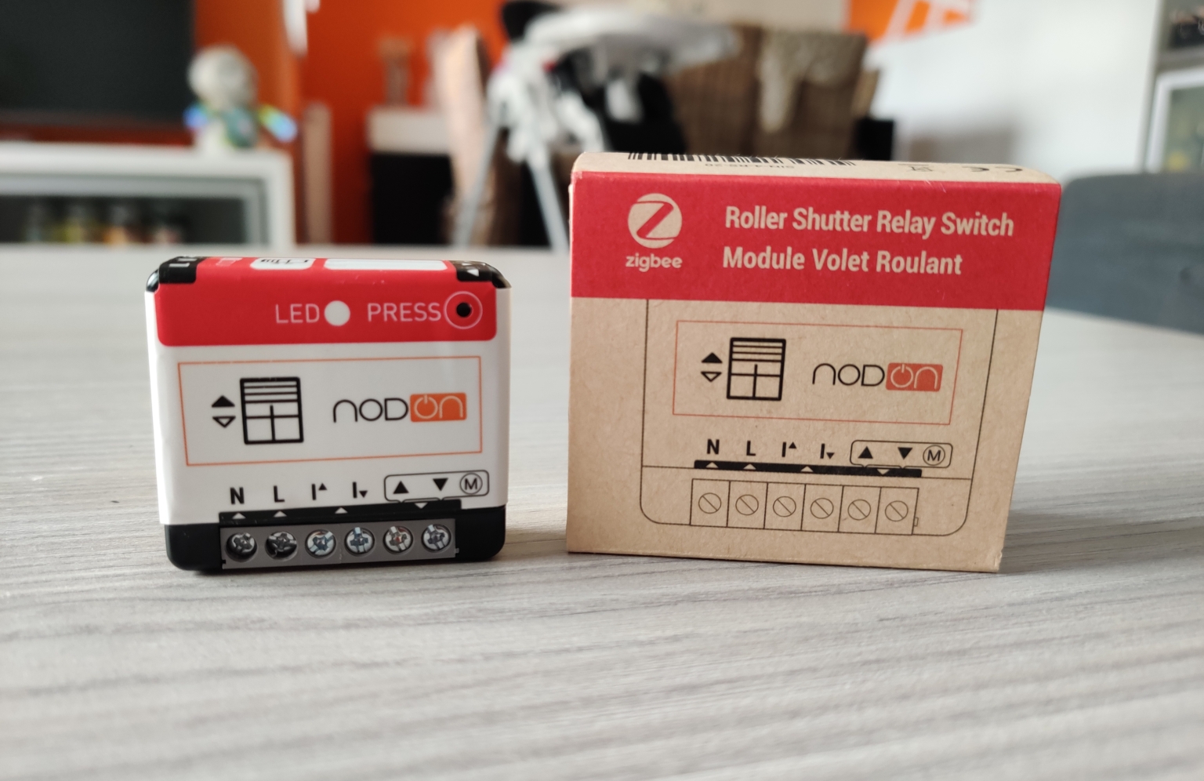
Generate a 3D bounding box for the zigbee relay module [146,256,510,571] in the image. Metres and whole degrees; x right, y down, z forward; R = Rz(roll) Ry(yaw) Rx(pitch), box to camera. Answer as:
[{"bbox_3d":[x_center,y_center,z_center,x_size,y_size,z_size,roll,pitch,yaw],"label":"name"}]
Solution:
[{"bbox_3d":[-0.035,0.003,0.128,0.044,0.040,0.017,-2,15,-12],"label":"zigbee relay module"}]

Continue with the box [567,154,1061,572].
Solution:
[{"bbox_3d":[0.026,-0.005,0.134,0.059,0.053,0.025,2,16,3],"label":"box"}]

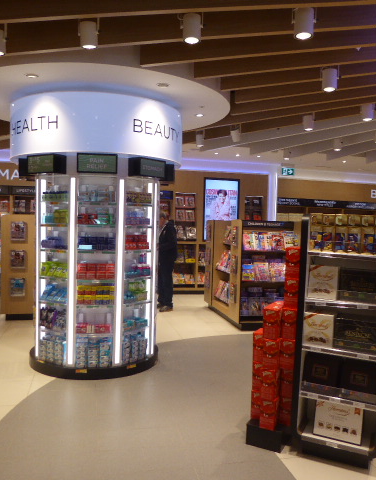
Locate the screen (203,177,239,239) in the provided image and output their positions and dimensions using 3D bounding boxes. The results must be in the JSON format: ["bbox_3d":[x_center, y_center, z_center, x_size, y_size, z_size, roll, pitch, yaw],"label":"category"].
[{"bbox_3d":[0.758,-0.673,10.487,0.829,1.400,0.060,1,2,-12],"label":"screen"}]

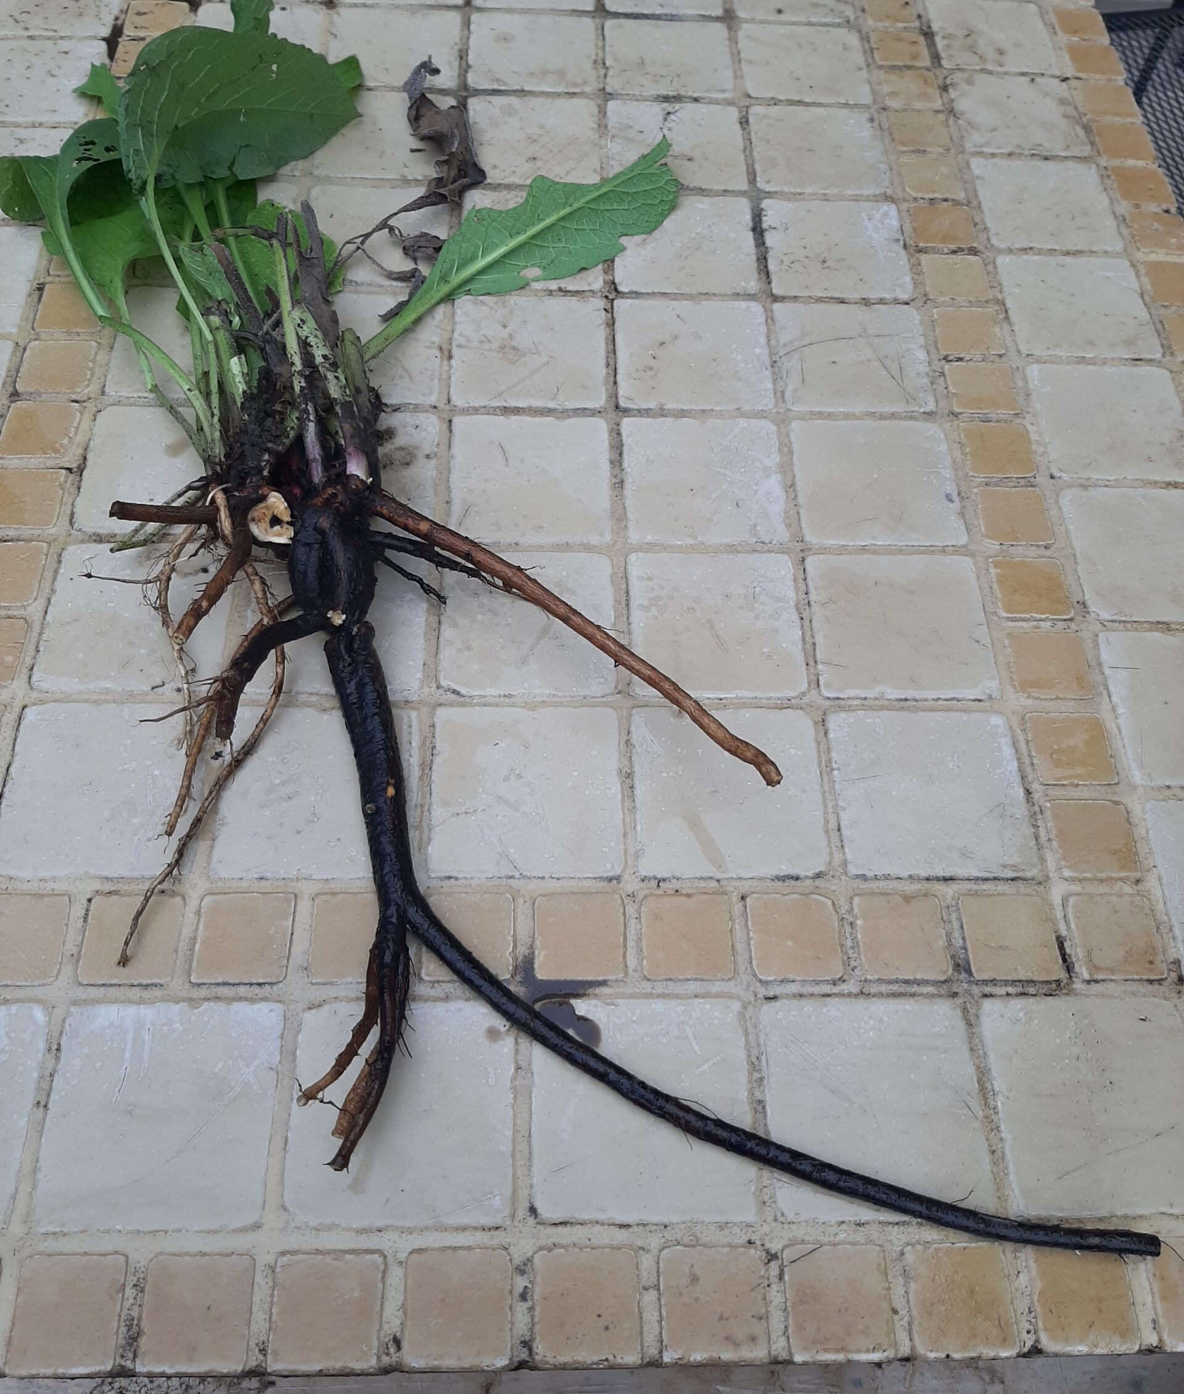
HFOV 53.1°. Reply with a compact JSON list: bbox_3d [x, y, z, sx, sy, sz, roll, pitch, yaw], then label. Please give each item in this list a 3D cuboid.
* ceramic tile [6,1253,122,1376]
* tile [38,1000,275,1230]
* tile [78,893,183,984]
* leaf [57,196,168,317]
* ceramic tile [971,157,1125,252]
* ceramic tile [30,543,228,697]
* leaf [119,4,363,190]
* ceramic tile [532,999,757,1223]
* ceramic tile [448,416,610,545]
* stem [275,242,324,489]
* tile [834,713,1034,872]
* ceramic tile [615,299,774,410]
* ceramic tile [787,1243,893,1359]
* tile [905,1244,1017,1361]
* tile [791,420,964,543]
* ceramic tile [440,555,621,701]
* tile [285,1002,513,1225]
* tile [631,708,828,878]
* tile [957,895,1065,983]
[{"bbox_3d":[-0.225,0.267,0.513,0.045,0.010,0.045,0,61,-3],"label":"ceramic tile"},{"bbox_3d":[-0.199,0.195,0.555,0.102,0.010,0.100,0,61,-2],"label":"tile"},{"bbox_3d":[-0.225,0.121,0.582,0.046,0.010,0.046,1,61,-3],"label":"tile"},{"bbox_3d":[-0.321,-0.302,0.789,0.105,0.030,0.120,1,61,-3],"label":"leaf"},{"bbox_3d":[0.339,-0.366,0.890,0.099,0.010,0.099,0,61,-2],"label":"ceramic tile"},{"bbox_3d":[-0.260,-0.044,0.684,0.102,0.010,0.100,0,61,-3],"label":"ceramic tile"},{"bbox_3d":[-0.236,-0.396,0.794,0.153,0.035,0.135,0,86,-3],"label":"leaf"},{"bbox_3d":[0.024,0.195,0.565,0.102,0.010,0.101,0,61,-2],"label":"ceramic tile"},{"bbox_3d":[-0.038,-0.134,0.745,0.099,0.010,0.100,0,61,-2],"label":"ceramic tile"},{"bbox_3d":[-0.174,-0.203,0.701,0.010,0.010,0.180,-10,68,-9],"label":"stem"},{"bbox_3d":[0.185,0.054,0.653,0.101,0.010,0.098,1,61,-2],"label":"tile"},{"bbox_3d":[0.068,-0.226,0.792,0.100,0.010,0.100,1,61,-3],"label":"ceramic tile"},{"bbox_3d":[0.108,0.266,0.522,0.045,0.009,0.045,0,61,-3],"label":"ceramic tile"},{"bbox_3d":[0.161,0.267,0.524,0.046,0.010,0.046,1,61,-3],"label":"tile"},{"bbox_3d":[0.178,-0.133,0.747,0.100,0.010,0.100,1,61,-3],"label":"tile"},{"bbox_3d":[-0.038,-0.041,0.694,0.101,0.010,0.099,0,61,-3],"label":"ceramic tile"},{"bbox_3d":[-0.087,0.193,0.552,0.101,0.009,0.099,0,61,-3],"label":"tile"},{"bbox_3d":[0.072,0.052,0.638,0.100,0.010,0.100,1,61,-3],"label":"tile"},{"bbox_3d":[0.216,0.126,0.614,0.046,0.010,0.045,1,61,-3],"label":"tile"}]

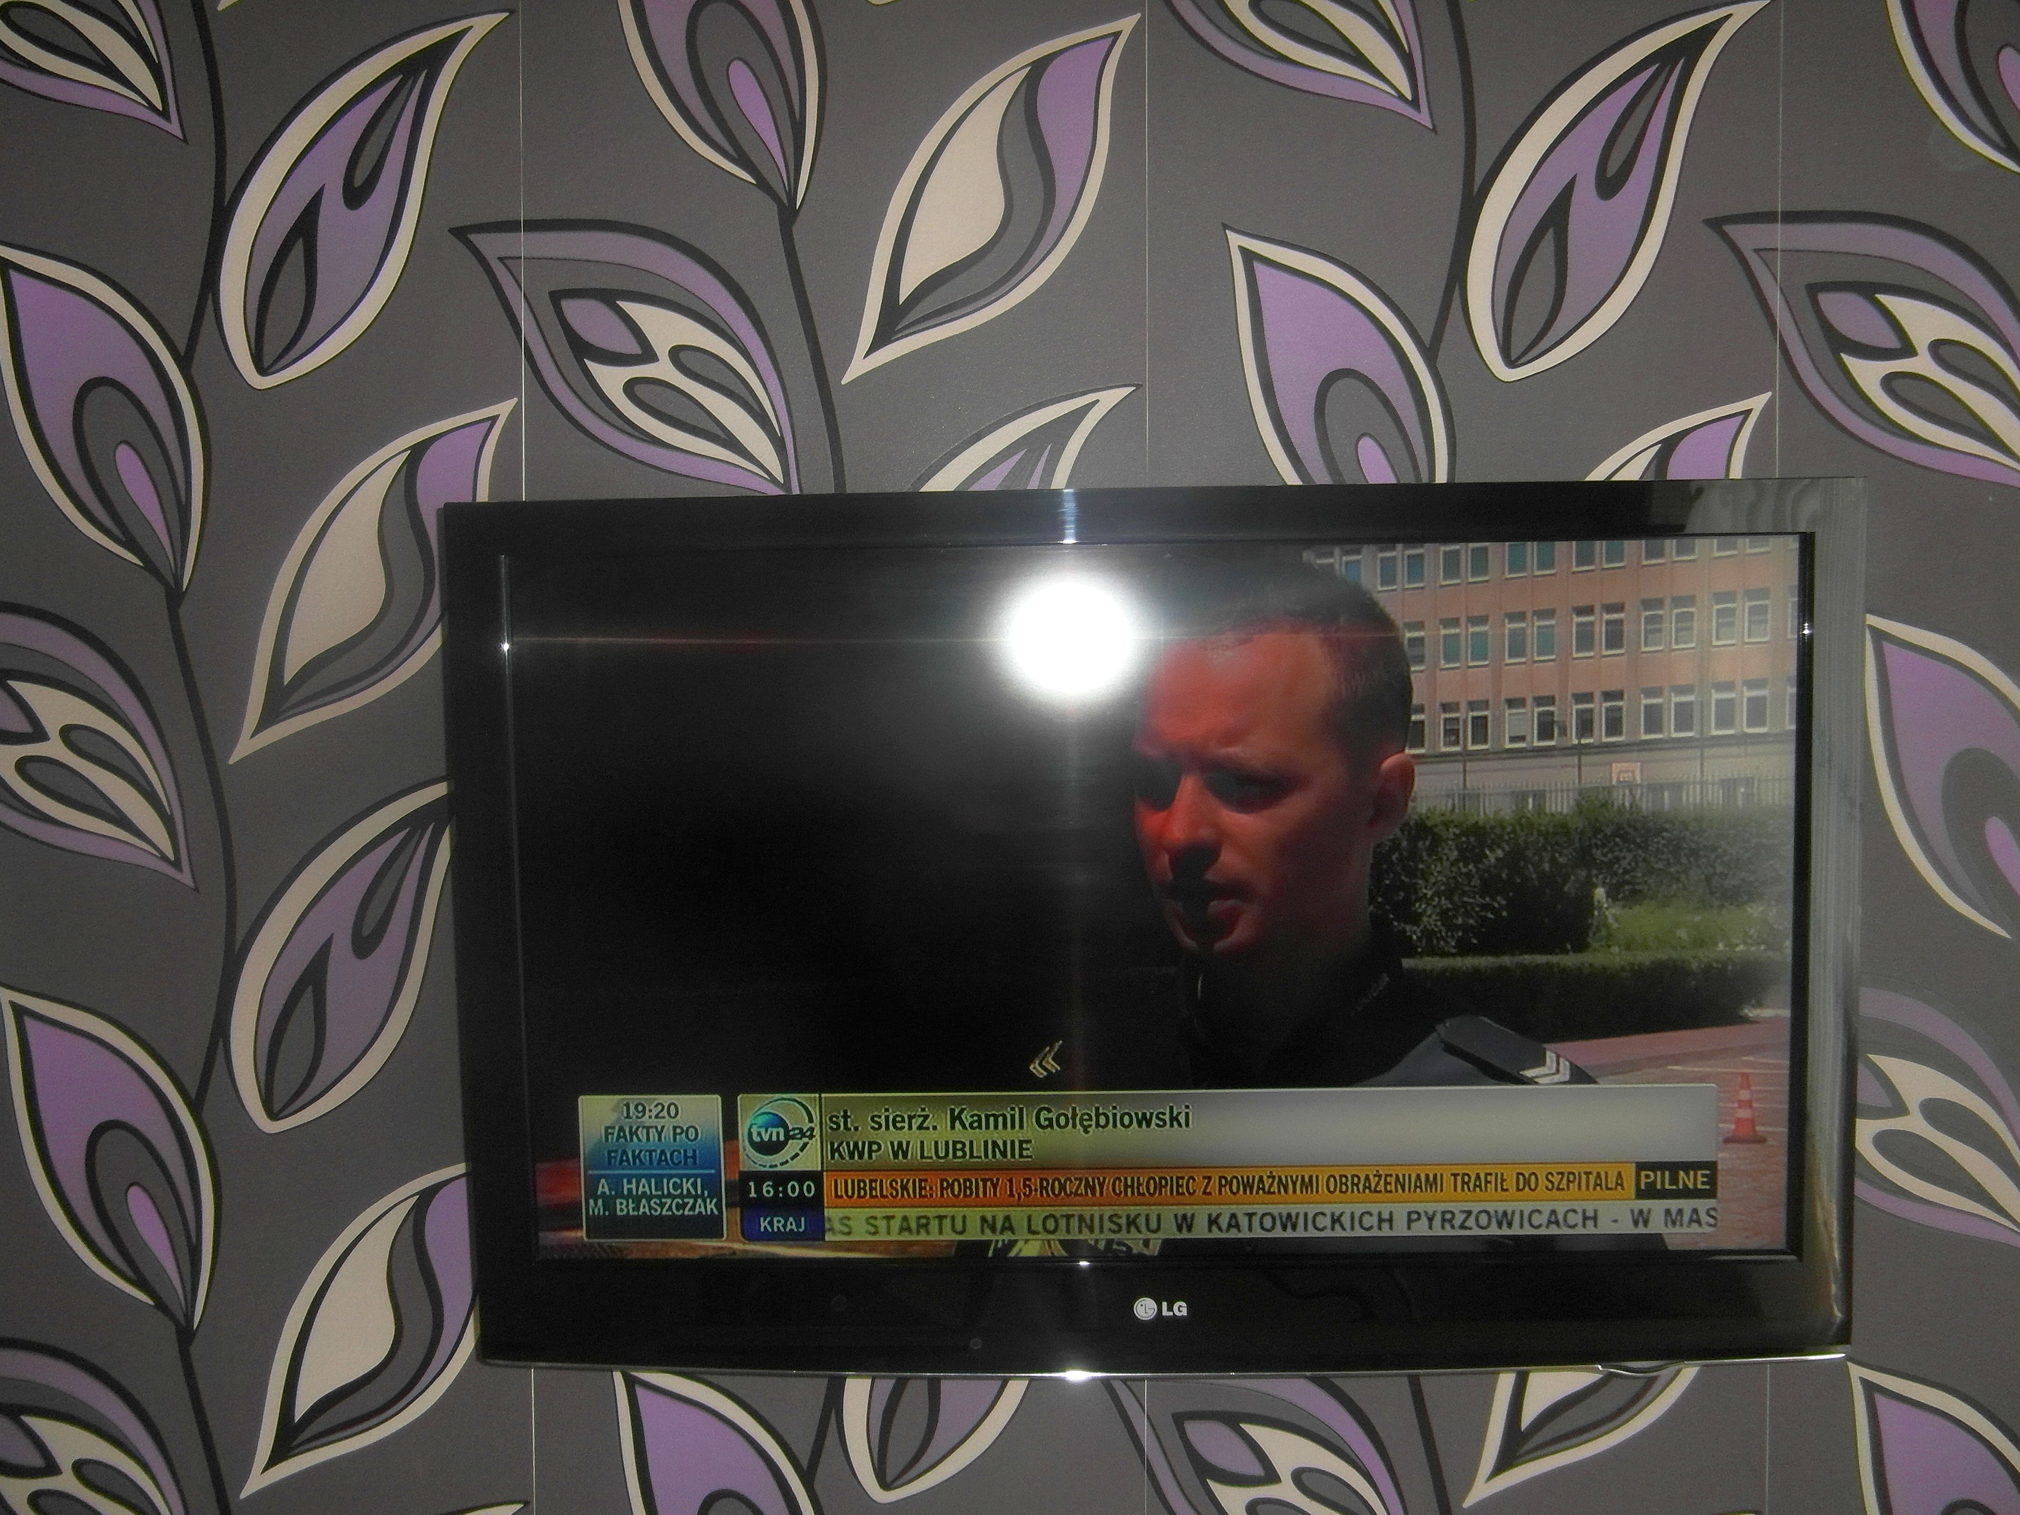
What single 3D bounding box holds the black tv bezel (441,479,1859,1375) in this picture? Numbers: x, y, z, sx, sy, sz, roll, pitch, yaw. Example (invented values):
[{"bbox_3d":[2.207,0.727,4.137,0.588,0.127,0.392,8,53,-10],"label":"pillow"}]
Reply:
[{"bbox_3d":[0.106,0.133,1.066,1.026,0.657,0.080,-1,4,1],"label":"black tv bezel"}]

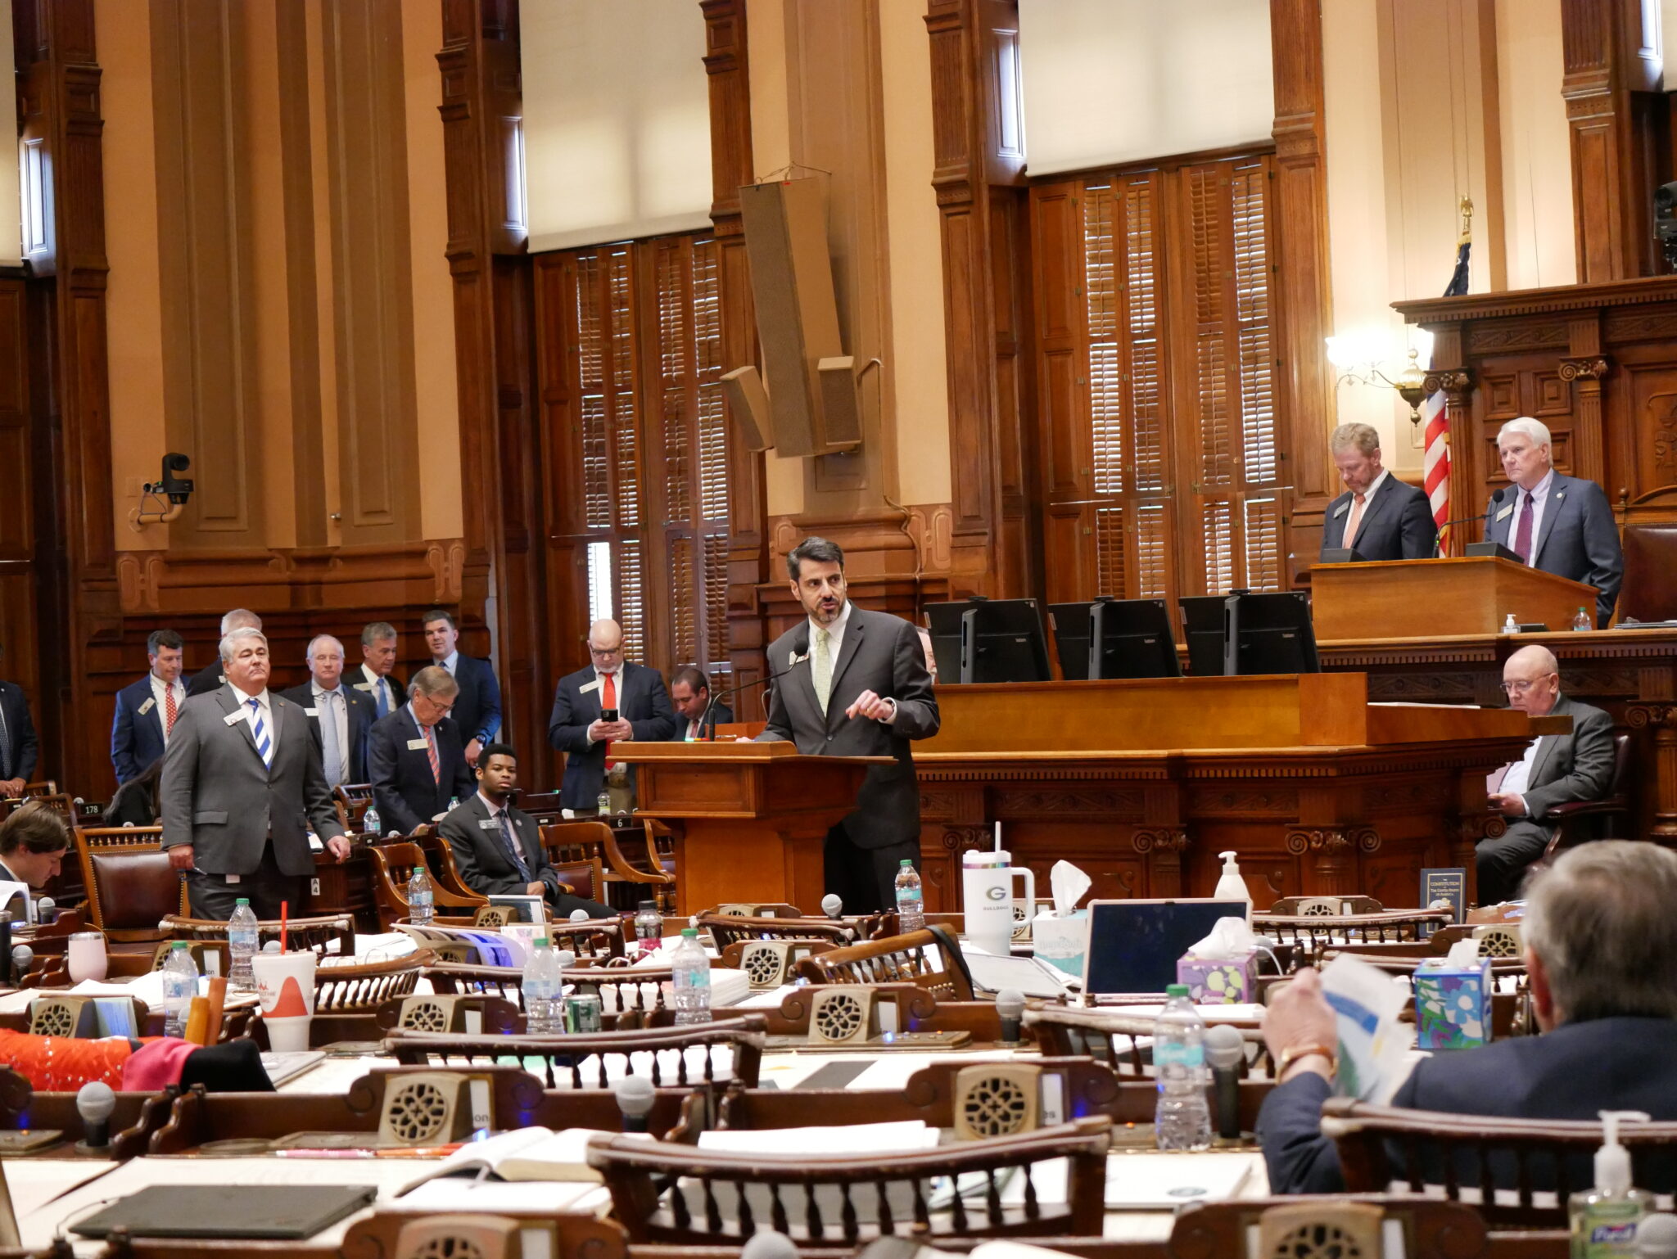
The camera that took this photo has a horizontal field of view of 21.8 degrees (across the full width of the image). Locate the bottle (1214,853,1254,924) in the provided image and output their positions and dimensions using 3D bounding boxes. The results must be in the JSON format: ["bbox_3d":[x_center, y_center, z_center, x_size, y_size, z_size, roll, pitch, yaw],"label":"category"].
[{"bbox_3d":[0.808,0.560,8.900,0.085,0.210,0.075,-2,0,0],"label":"bottle"}]

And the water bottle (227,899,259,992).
[{"bbox_3d":[-1.368,0.729,10.050,0.069,0.215,0.069,-2,0,0],"label":"water bottle"}]

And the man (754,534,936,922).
[{"bbox_3d":[0.059,0.637,12.748,0.580,1.820,0.420,-2,0,34],"label":"man"}]

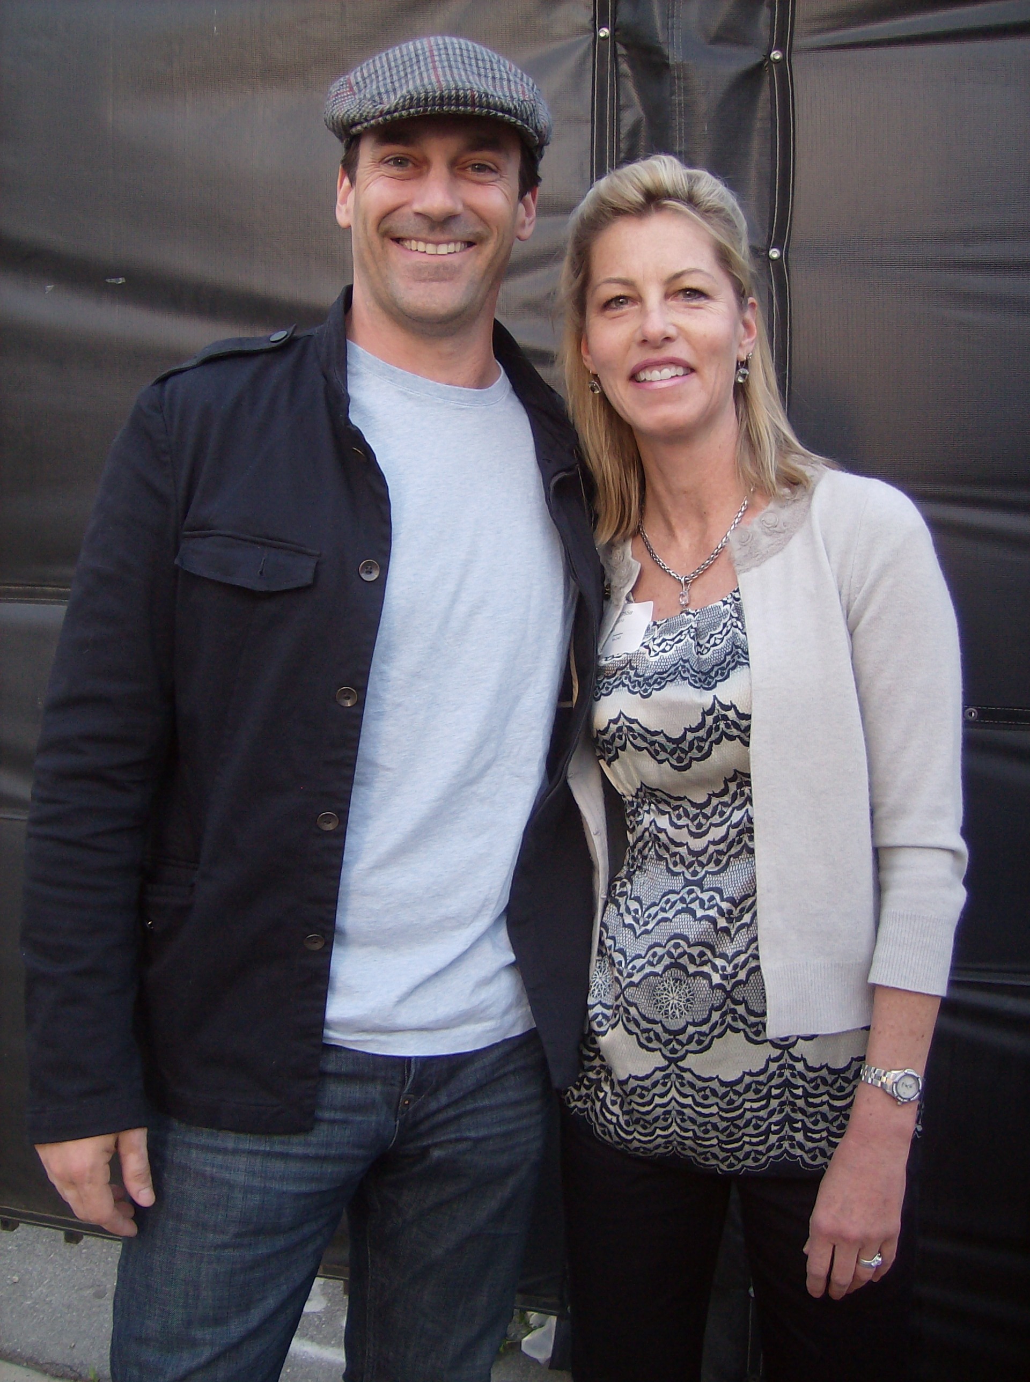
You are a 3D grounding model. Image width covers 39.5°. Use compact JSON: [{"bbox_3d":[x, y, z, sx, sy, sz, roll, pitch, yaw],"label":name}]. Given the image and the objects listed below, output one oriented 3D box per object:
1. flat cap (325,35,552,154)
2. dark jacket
[{"bbox_3d":[-0.067,-0.532,1.291,0.209,0.114,0.275,4,13,-6],"label":"flat cap"},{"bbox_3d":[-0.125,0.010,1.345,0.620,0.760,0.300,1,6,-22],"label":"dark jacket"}]

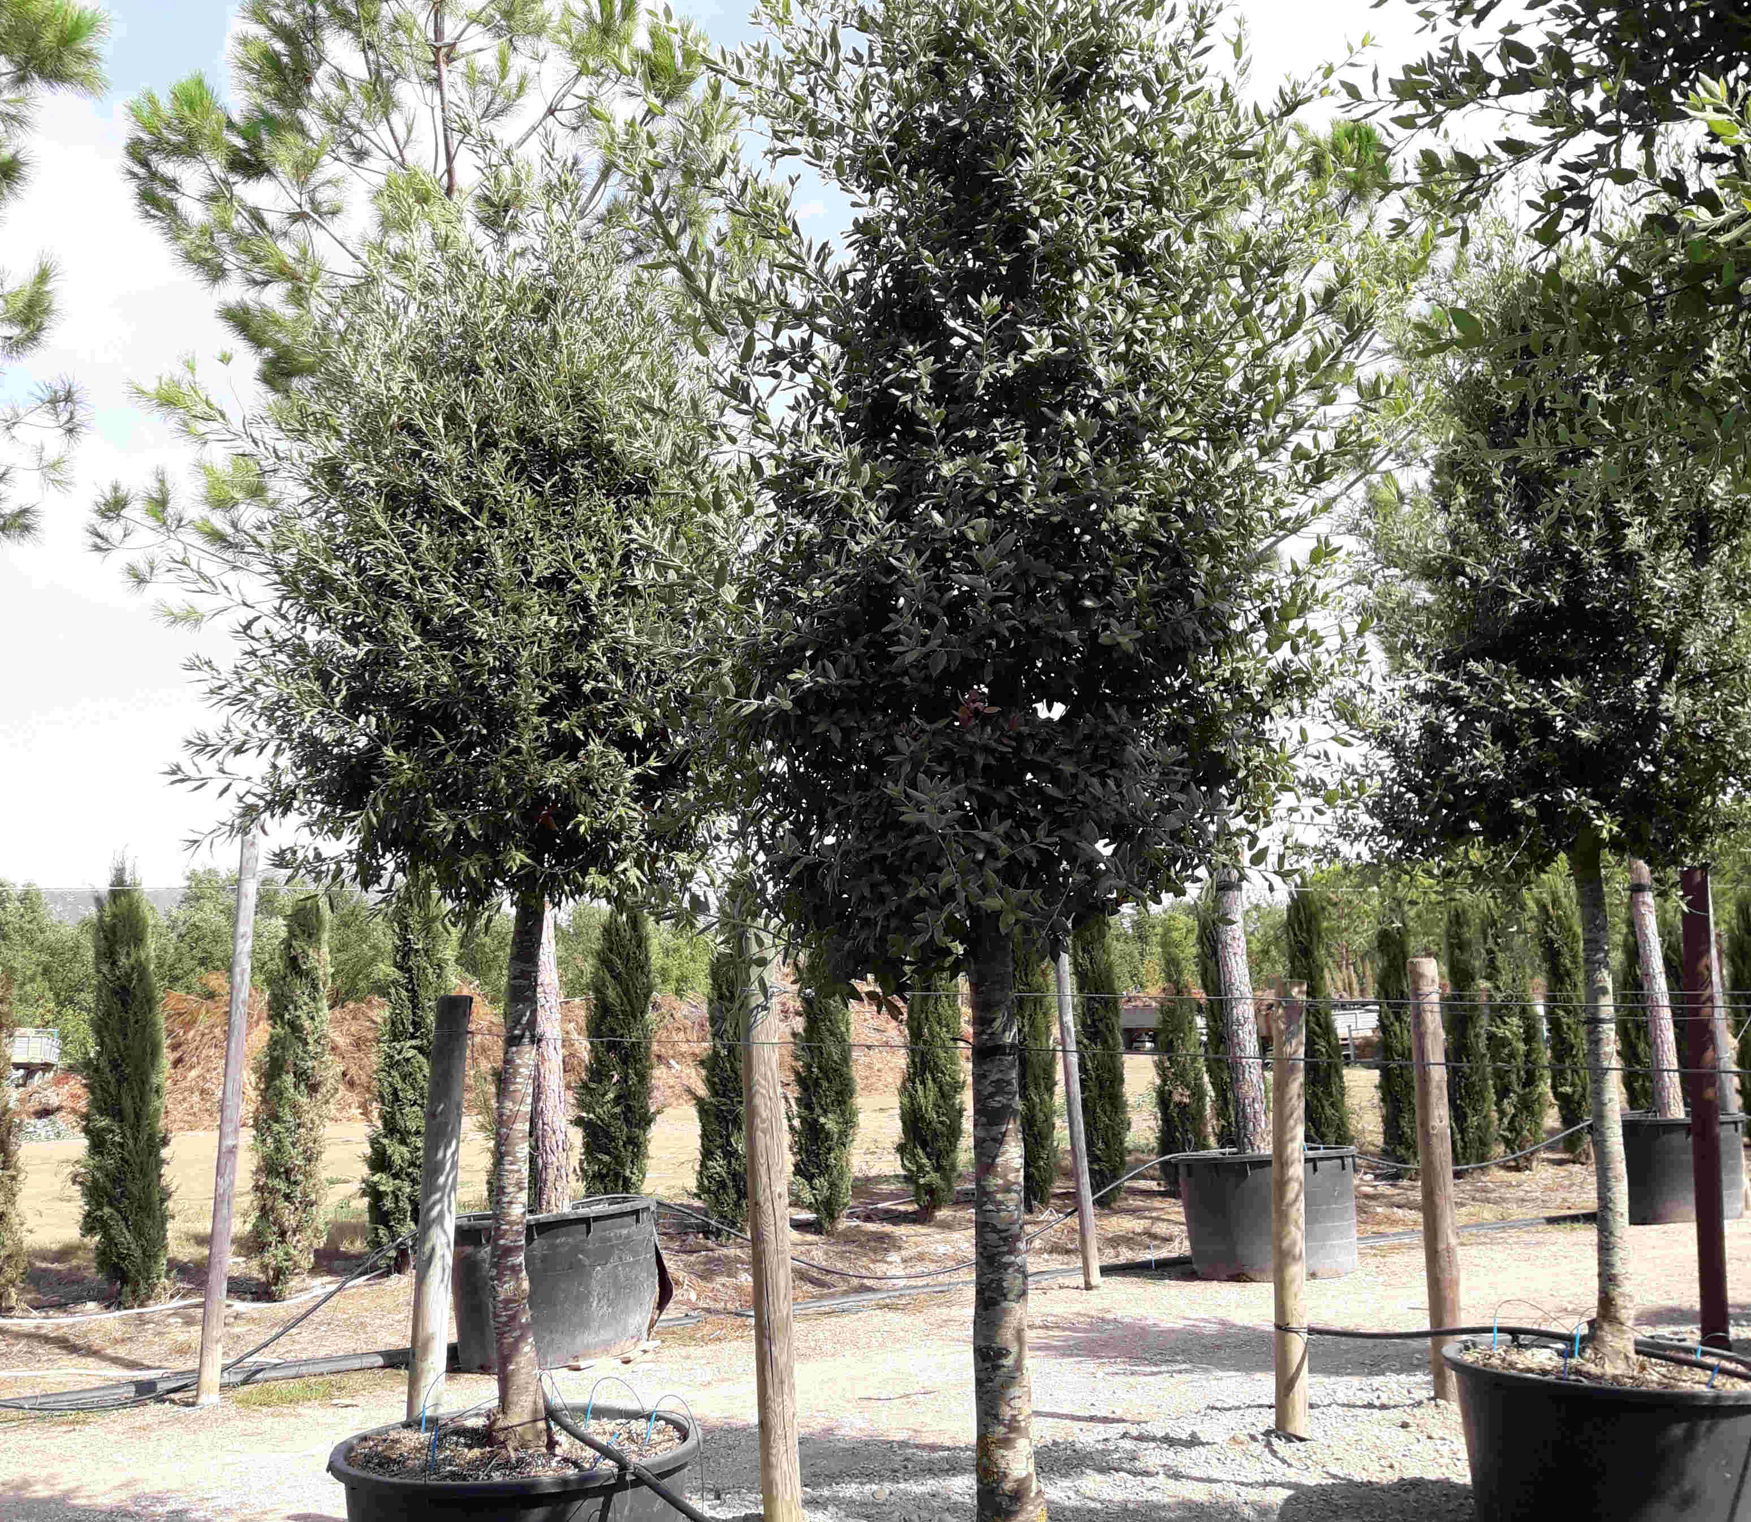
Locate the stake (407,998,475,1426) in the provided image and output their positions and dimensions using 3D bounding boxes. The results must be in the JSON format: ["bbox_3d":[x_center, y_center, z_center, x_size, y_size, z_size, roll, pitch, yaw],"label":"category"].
[{"bbox_3d":[-1.369,1.507,5.948,0.108,1.527,0.108,2,-7,0],"label":"stake"}]

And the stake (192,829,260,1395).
[{"bbox_3d":[-2.484,1.342,7.295,0.083,2.221,0.083,2,-7,0],"label":"stake"}]

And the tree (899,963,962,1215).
[{"bbox_3d":[0.365,2.099,13.017,0.458,2.055,0.458,-1,-7,0],"label":"tree"}]

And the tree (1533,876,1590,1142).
[{"bbox_3d":[6.154,2.319,17.080,0.525,2.460,0.525,-1,-7,0],"label":"tree"}]

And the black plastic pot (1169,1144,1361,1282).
[{"bbox_3d":[2.136,2.444,10.313,0.990,0.640,0.990,-1,-7,12],"label":"black plastic pot"}]

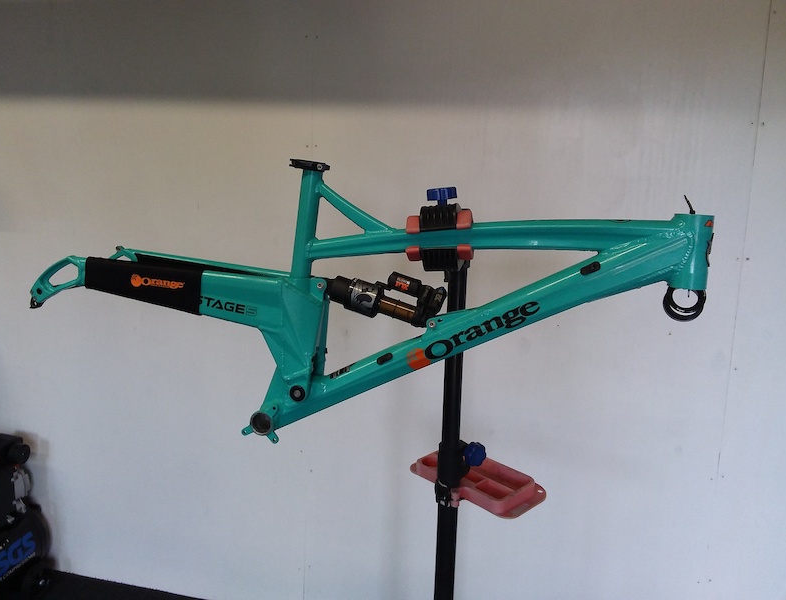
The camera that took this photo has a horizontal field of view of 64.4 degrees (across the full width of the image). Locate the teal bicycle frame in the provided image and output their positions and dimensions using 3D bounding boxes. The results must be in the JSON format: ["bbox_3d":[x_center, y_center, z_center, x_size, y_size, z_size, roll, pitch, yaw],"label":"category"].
[{"bbox_3d":[-0.065,0.011,1.067,1.117,0.487,0.168,3,8,10],"label":"teal bicycle frame"}]

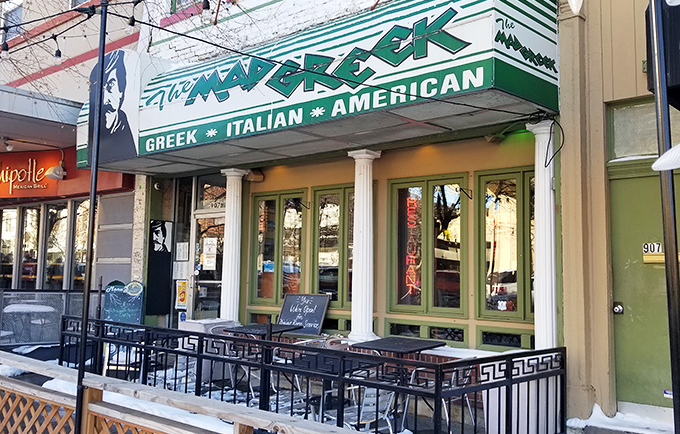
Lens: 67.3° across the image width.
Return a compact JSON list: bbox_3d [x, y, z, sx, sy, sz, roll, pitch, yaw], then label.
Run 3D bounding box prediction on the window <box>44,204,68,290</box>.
[{"bbox_3d":[-5.749,0.642,10.326,0.851,1.876,0.100,-3,-7,34],"label":"window"}]

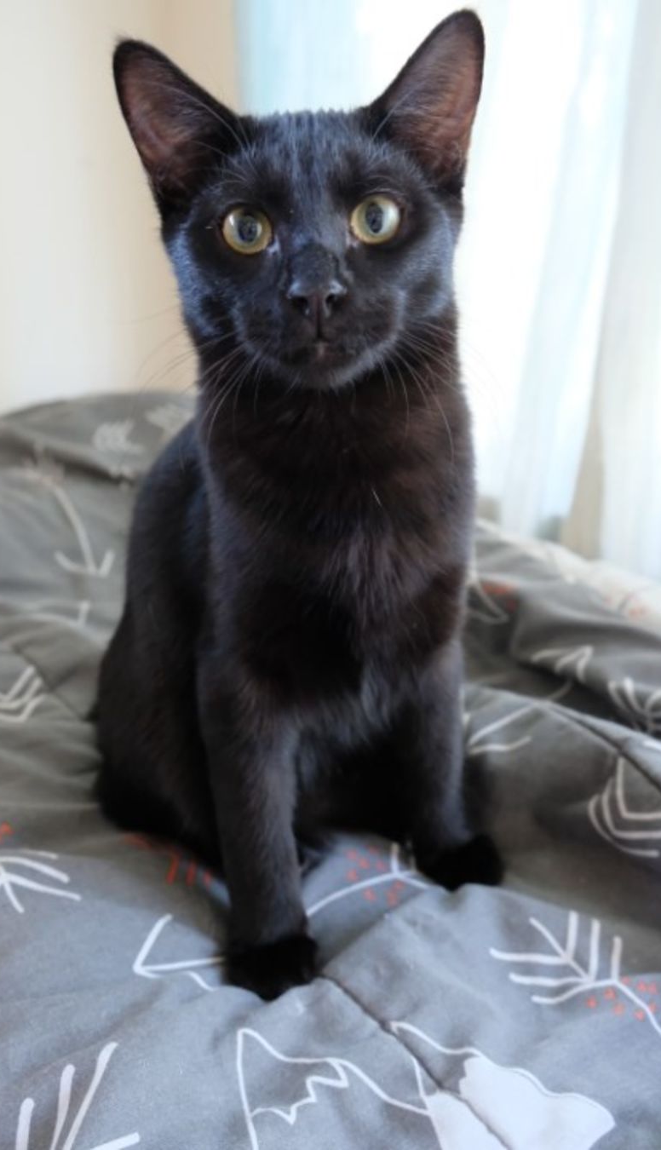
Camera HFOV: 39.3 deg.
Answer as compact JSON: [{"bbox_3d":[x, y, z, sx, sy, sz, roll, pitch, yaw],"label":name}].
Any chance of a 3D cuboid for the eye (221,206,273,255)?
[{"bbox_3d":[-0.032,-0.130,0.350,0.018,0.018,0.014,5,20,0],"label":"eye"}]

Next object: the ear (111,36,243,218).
[{"bbox_3d":[-0.062,-0.182,0.367,0.046,0.062,0.033,-19,20,22],"label":"ear"}]

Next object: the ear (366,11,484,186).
[{"bbox_3d":[0.042,-0.191,0.367,0.046,0.062,0.033,12,21,-22],"label":"ear"}]

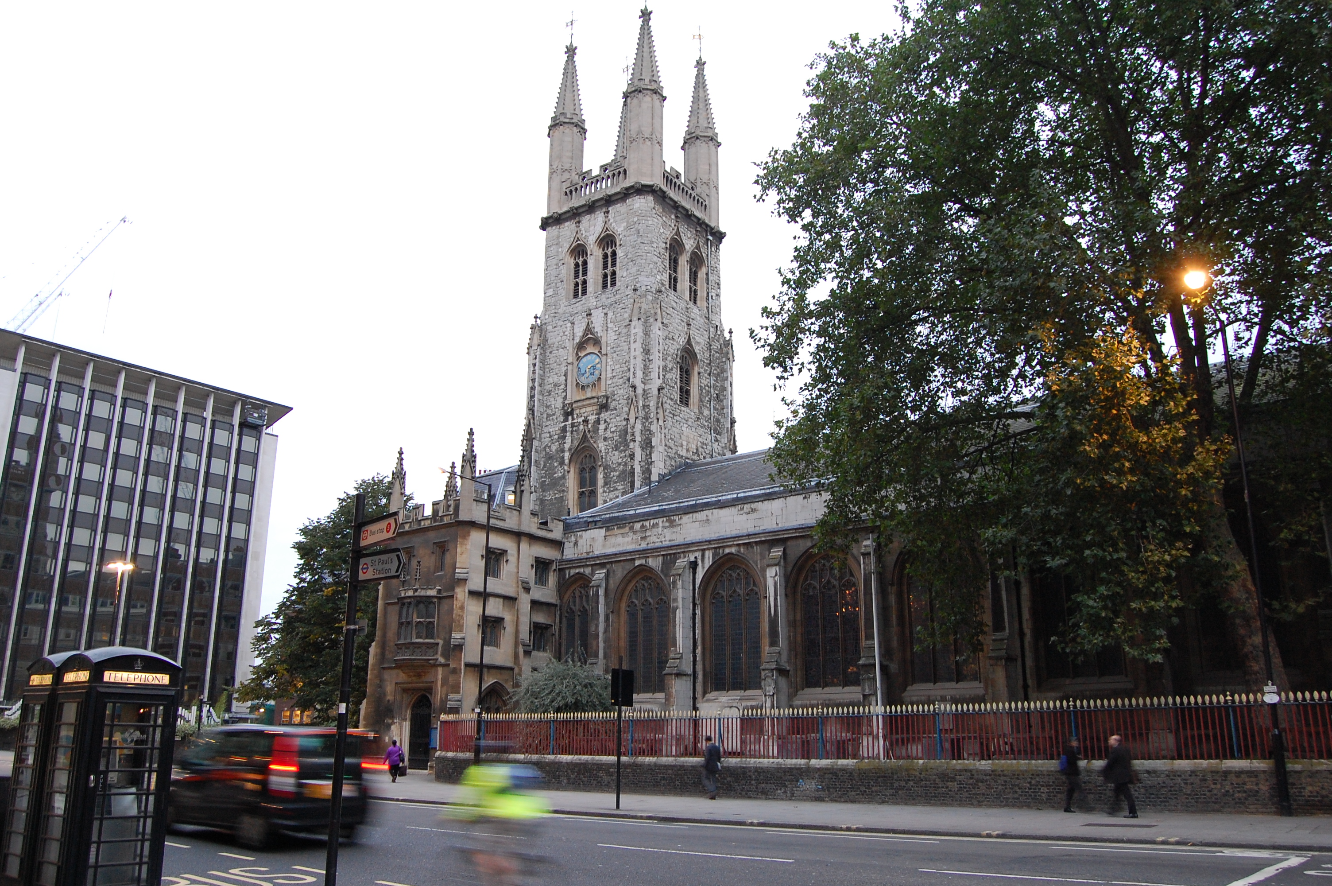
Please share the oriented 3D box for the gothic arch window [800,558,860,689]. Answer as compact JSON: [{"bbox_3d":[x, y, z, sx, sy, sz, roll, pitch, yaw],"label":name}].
[{"bbox_3d":[6.717,7.277,40.851,2.650,5.450,0.350,-11,-19,33],"label":"gothic arch window"}]

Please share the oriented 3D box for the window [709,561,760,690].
[{"bbox_3d":[2.970,8.049,43.651,2.600,5.400,0.350,-12,-20,36],"label":"window"}]

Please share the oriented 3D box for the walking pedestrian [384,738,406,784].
[{"bbox_3d":[-10.275,12.049,37.831,0.620,1.580,0.420,12,-20,-36],"label":"walking pedestrian"}]

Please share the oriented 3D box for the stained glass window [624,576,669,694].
[{"bbox_3d":[-0.912,8.891,46.500,2.600,5.400,0.350,-12,-20,36],"label":"stained glass window"}]

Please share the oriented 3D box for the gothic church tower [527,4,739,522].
[{"bbox_3d":[-2.147,-4.993,63.579,9.500,48.398,9.500,-11,-19,33],"label":"gothic church tower"}]

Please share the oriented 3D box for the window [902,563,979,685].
[{"bbox_3d":[10.526,6.556,38.308,2.700,5.300,0.350,-11,-19,33],"label":"window"}]

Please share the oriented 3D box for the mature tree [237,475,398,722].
[{"bbox_3d":[-19.399,10.046,58.408,10.500,17.000,10.500,5,-17,-16],"label":"mature tree"}]

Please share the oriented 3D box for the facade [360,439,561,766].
[{"bbox_3d":[-9.391,7.723,46.964,6.300,14.738,7.600,-11,-19,33],"label":"facade"}]

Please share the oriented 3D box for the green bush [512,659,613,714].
[{"bbox_3d":[-3.990,10.090,38.307,3.900,3.600,3.700,0,-16,0],"label":"green bush"}]

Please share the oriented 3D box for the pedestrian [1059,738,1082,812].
[{"bbox_3d":[9.147,7.554,22.788,0.520,1.700,0.520,-11,-19,33],"label":"pedestrian"}]

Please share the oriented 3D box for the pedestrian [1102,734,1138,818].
[{"bbox_3d":[9.659,7.097,21.273,0.620,1.700,0.500,-12,-20,36],"label":"pedestrian"}]

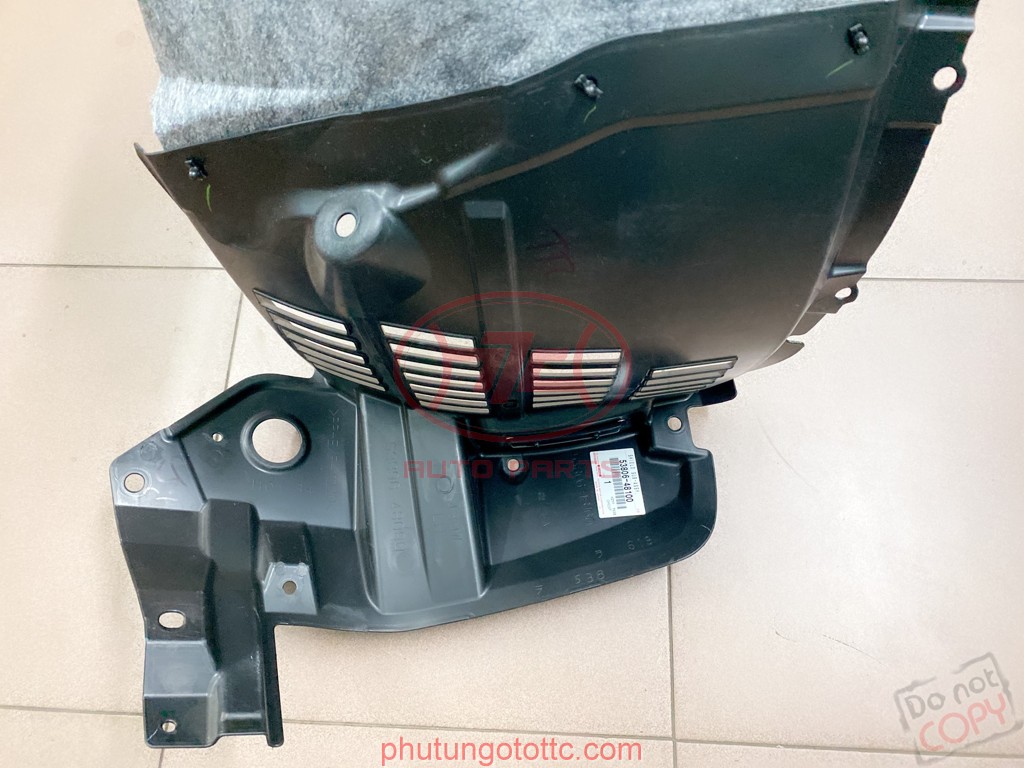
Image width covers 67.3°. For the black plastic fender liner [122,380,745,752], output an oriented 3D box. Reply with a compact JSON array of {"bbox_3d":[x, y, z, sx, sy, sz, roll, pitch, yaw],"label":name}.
[{"bbox_3d":[-0.107,0.187,0.920,0.789,0.120,0.441,-2,71,2],"label":"black plastic fender liner"}]

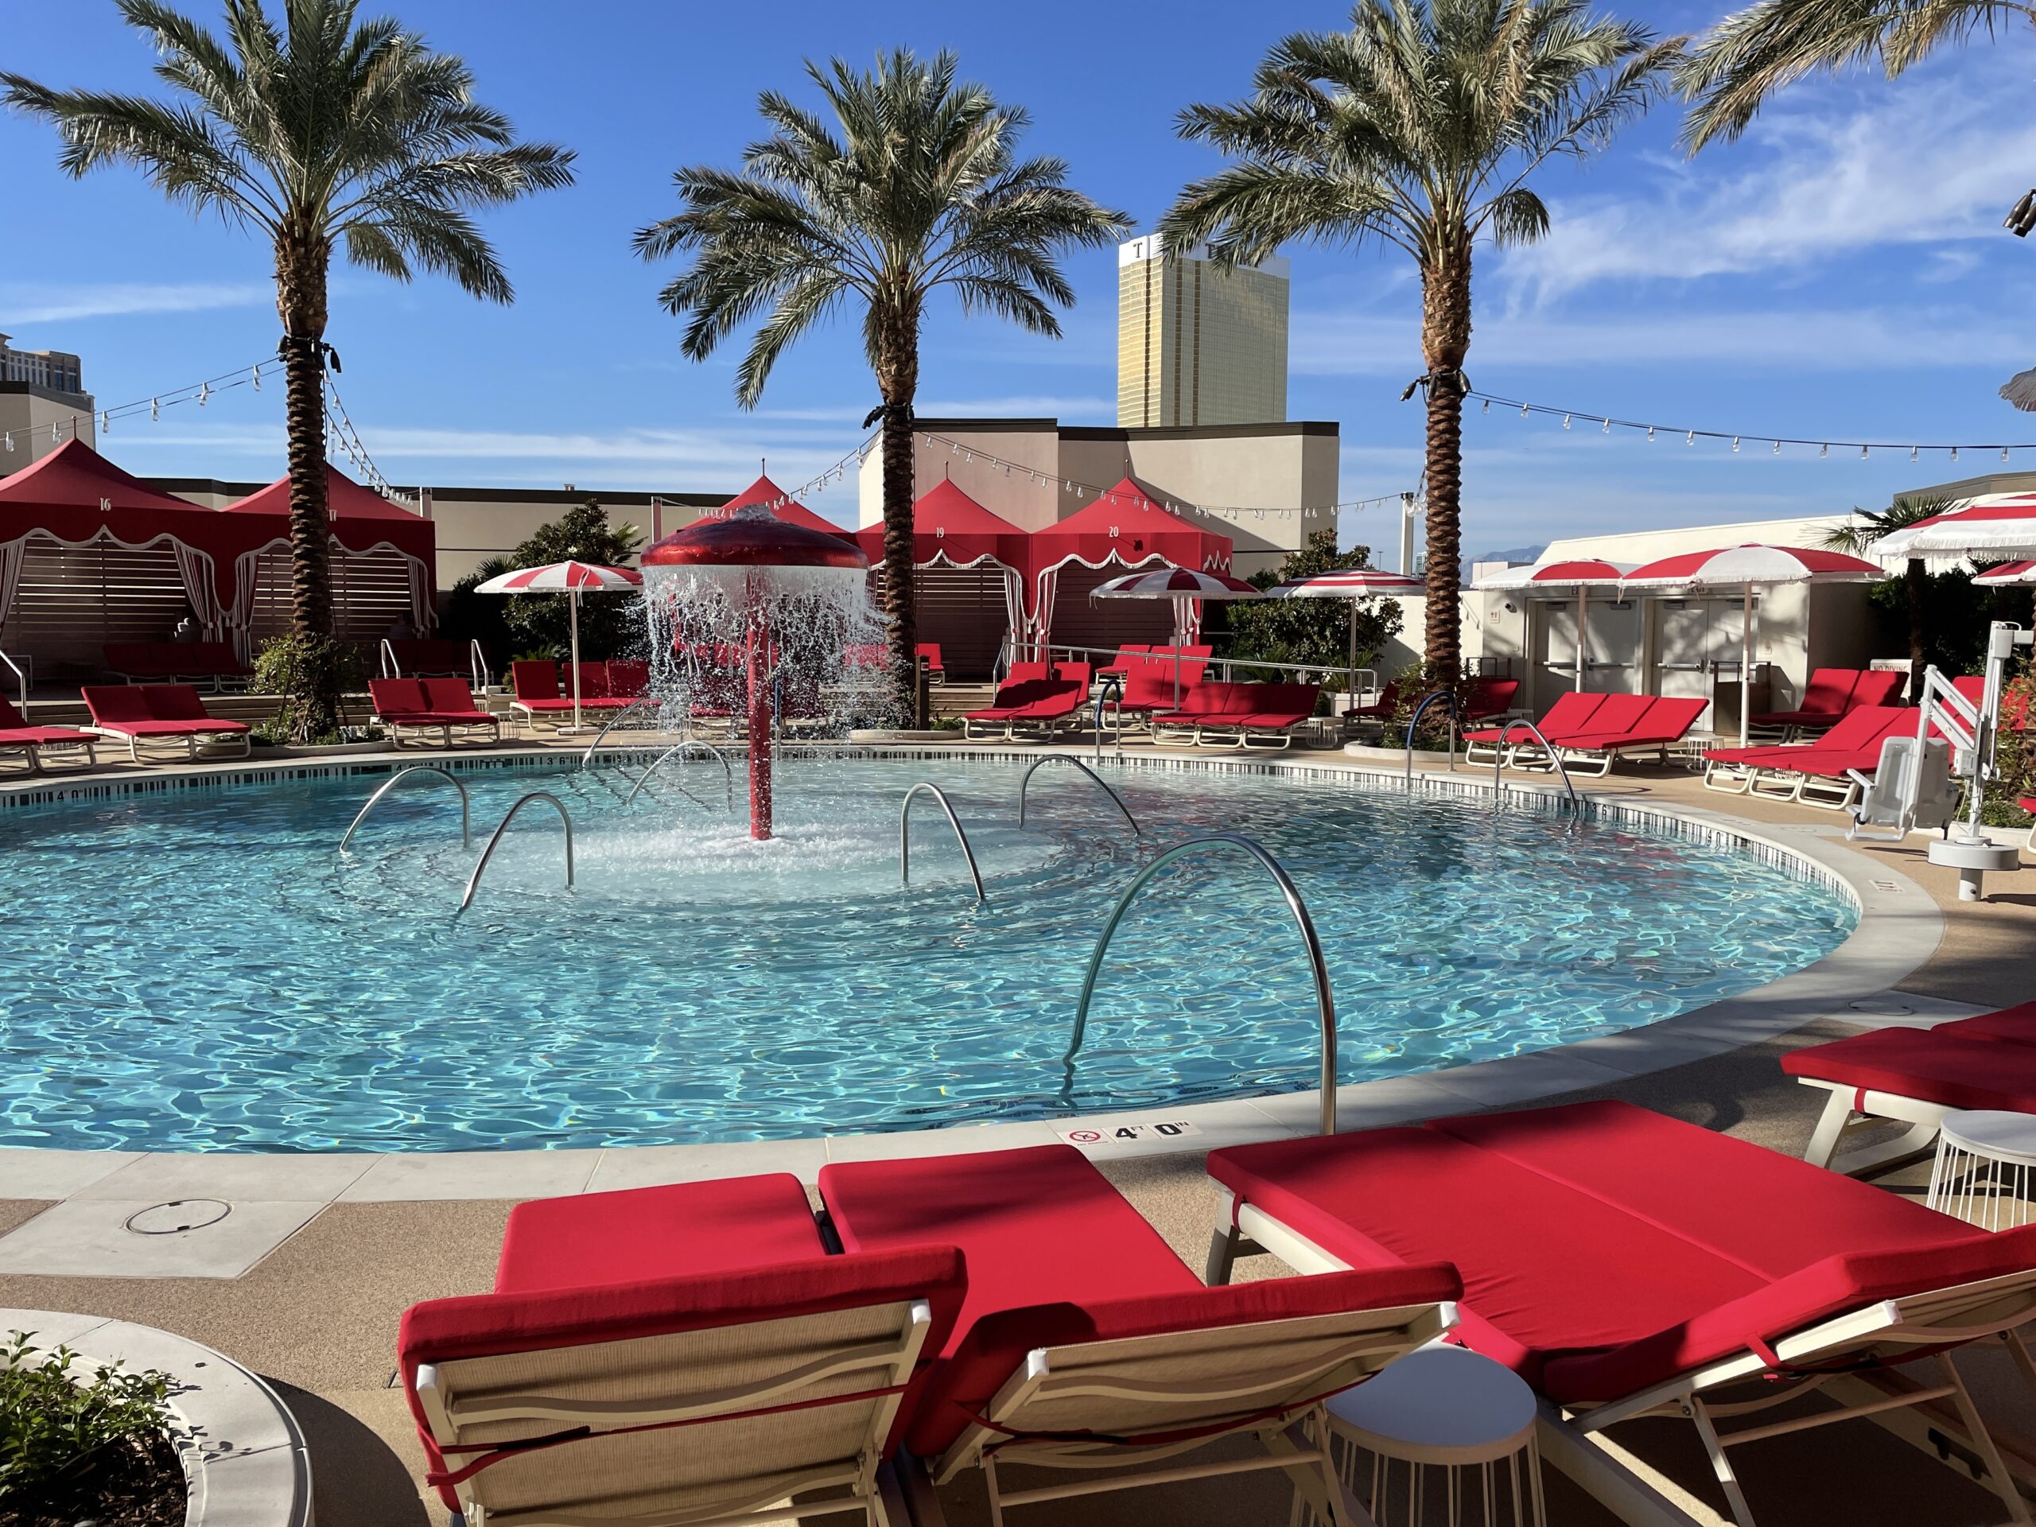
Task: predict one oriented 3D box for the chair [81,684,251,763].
[{"bbox_3d":[-10.694,-0.536,19.183,1.880,0.870,1.302,4,7,41],"label":"chair"}]

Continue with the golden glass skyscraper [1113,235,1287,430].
[{"bbox_3d":[88.154,-143.472,720.067,79.000,190.000,27.000,-4,6,-35],"label":"golden glass skyscraper"}]

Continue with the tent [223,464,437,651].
[{"bbox_3d":[-12.866,-3.506,27.791,3.438,4.250,3.100,-4,6,-39],"label":"tent"}]

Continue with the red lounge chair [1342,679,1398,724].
[{"bbox_3d":[5.934,-0.878,24.532,0.660,0.800,1.850,4,6,37],"label":"red lounge chair"}]

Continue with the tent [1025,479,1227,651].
[{"bbox_3d":[2.421,-3.958,32.980,3.700,4.300,3.200,1,5,14],"label":"tent"}]

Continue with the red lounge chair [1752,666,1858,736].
[{"bbox_3d":[11.290,-0.836,21.940,1.800,0.970,0.651,-3,6,-27],"label":"red lounge chair"}]

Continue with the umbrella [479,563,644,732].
[{"bbox_3d":[-6.548,-1.737,22.687,2.850,2.540,2.850,0,5,0],"label":"umbrella"}]

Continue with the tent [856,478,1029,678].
[{"bbox_3d":[-1.439,-3.837,32.118,3.474,4.250,3.100,0,5,1],"label":"tent"}]

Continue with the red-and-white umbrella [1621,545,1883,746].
[{"bbox_3d":[8.063,-1.173,16.908,2.850,2.540,2.850,0,5,0],"label":"red-and-white umbrella"}]

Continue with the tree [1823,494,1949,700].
[{"bbox_3d":[14.771,-2.524,25.075,2.700,3.850,2.700,3,6,30],"label":"tree"}]

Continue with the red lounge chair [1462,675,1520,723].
[{"bbox_3d":[6.951,-0.839,22.761,0.720,0.880,1.850,3,5,25],"label":"red lounge chair"}]

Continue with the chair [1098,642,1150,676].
[{"bbox_3d":[2.109,-1.950,30.675,0.660,0.800,1.850,2,5,17],"label":"chair"}]

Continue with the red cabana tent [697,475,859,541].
[{"bbox_3d":[-5.193,-3.770,31.296,3.700,4.300,3.600,0,5,-9],"label":"red cabana tent"}]

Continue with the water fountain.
[{"bbox_3d":[-2.159,-0.737,12.604,1.950,2.760,1.950,0,5,0],"label":"water fountain"}]

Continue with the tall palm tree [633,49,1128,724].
[{"bbox_3d":[-1.904,-5.391,21.925,7.000,9.700,7.000,0,5,0],"label":"tall palm tree"}]

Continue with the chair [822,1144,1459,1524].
[{"bbox_3d":[0.070,0.973,2.756,0.650,0.800,1.880,-1,5,-14],"label":"chair"}]

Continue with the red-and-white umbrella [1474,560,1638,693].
[{"bbox_3d":[7.528,-1.457,20.246,2.850,2.540,2.850,0,5,0],"label":"red-and-white umbrella"}]

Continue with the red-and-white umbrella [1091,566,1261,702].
[{"bbox_3d":[2.442,-1.727,23.136,2.850,2.540,2.850,0,5,0],"label":"red-and-white umbrella"}]

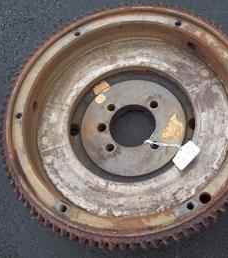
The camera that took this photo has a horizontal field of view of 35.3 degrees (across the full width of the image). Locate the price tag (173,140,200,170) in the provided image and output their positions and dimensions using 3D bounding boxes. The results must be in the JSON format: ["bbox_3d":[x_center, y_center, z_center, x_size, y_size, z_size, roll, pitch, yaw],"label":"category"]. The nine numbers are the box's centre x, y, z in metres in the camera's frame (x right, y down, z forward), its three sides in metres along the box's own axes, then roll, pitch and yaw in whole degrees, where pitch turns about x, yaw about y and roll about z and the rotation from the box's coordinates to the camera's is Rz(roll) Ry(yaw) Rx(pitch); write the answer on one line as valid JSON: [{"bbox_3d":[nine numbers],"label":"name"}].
[{"bbox_3d":[0.099,0.036,0.489,0.022,0.003,0.037,42,94,28],"label":"price tag"}]

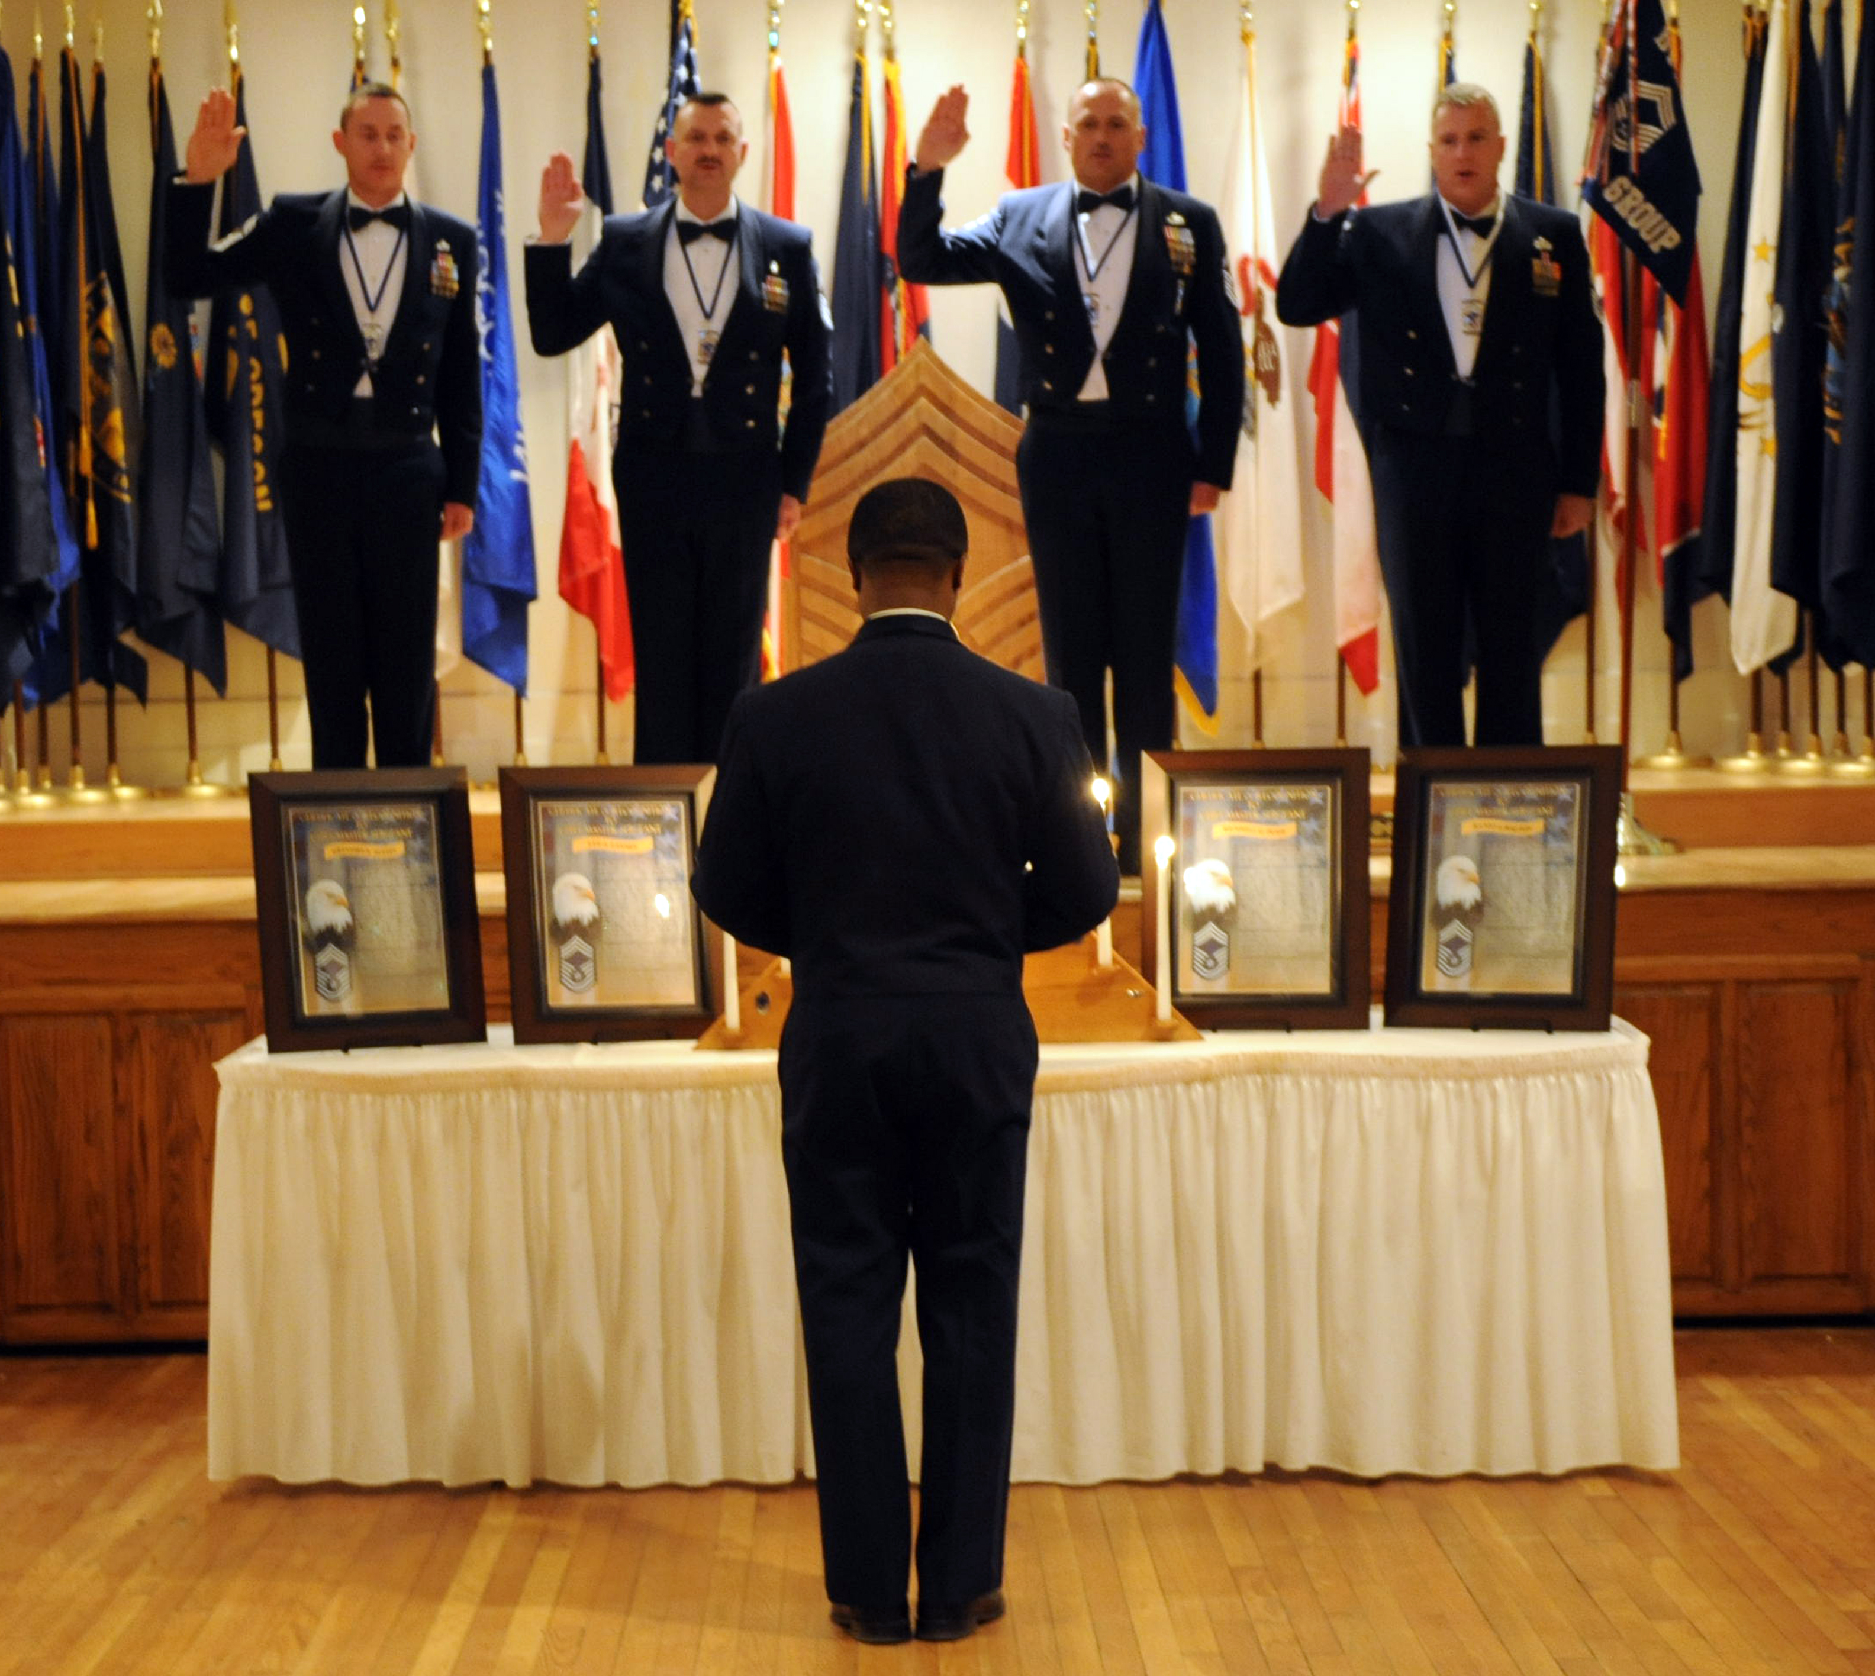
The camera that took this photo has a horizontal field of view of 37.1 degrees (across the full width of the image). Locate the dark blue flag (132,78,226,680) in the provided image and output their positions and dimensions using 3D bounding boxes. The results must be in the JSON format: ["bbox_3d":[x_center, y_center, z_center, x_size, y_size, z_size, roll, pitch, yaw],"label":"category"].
[{"bbox_3d":[-2.075,-1.267,7.650,0.240,1.690,0.220,-1,4,-1],"label":"dark blue flag"}]

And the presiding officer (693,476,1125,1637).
[{"bbox_3d":[-0.048,0.307,4.390,0.630,1.740,0.480,-1,4,-1],"label":"presiding officer"}]

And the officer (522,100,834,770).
[{"bbox_3d":[-0.577,-0.794,6.289,0.670,1.790,0.390,-1,4,-2],"label":"officer"}]

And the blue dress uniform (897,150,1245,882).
[{"bbox_3d":[0.320,-0.830,6.480,0.780,1.826,0.420,-1,4,-1],"label":"blue dress uniform"}]

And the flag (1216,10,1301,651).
[{"bbox_3d":[0.937,-1.422,8.149,0.270,1.850,0.200,-1,4,-1],"label":"flag"}]

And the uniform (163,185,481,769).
[{"bbox_3d":[-1.380,-0.698,6.276,0.680,1.560,0.380,-1,4,-4],"label":"uniform"}]

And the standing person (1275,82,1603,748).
[{"bbox_3d":[1.138,-0.822,6.329,0.710,1.770,0.390,-1,4,5],"label":"standing person"}]

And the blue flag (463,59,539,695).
[{"bbox_3d":[-1.265,-1.342,8.101,0.240,1.850,0.200,-1,4,-1],"label":"blue flag"}]

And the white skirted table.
[{"bbox_3d":[0.008,0.720,5.231,2.530,0.750,0.700,-1,4,-1],"label":"white skirted table"}]

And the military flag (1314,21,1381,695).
[{"bbox_3d":[1.202,-1.389,8.158,0.240,1.950,0.200,-1,4,-1],"label":"military flag"}]

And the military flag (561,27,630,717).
[{"bbox_3d":[-0.987,-1.346,8.108,0.250,1.900,0.200,-1,4,-1],"label":"military flag"}]

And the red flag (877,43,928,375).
[{"bbox_3d":[-0.080,-1.406,8.126,0.240,1.810,0.200,-1,4,-1],"label":"red flag"}]

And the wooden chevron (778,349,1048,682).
[{"bbox_3d":[-0.036,-0.600,6.819,0.727,1.220,0.132,-1,3,1],"label":"wooden chevron"}]

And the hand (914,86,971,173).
[{"bbox_3d":[0.009,-1.603,6.330,0.115,0.200,0.090,10,4,-9],"label":"hand"}]

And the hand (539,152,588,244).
[{"bbox_3d":[-0.846,-1.449,6.330,0.115,0.200,0.090,-1,4,-6],"label":"hand"}]

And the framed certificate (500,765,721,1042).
[{"bbox_3d":[-0.612,0.124,5.350,0.420,0.530,0.045,-2,-9,-15],"label":"framed certificate"}]

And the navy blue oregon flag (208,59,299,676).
[{"bbox_3d":[-1.970,-1.367,8.082,0.280,1.720,0.200,-1,4,-1],"label":"navy blue oregon flag"}]

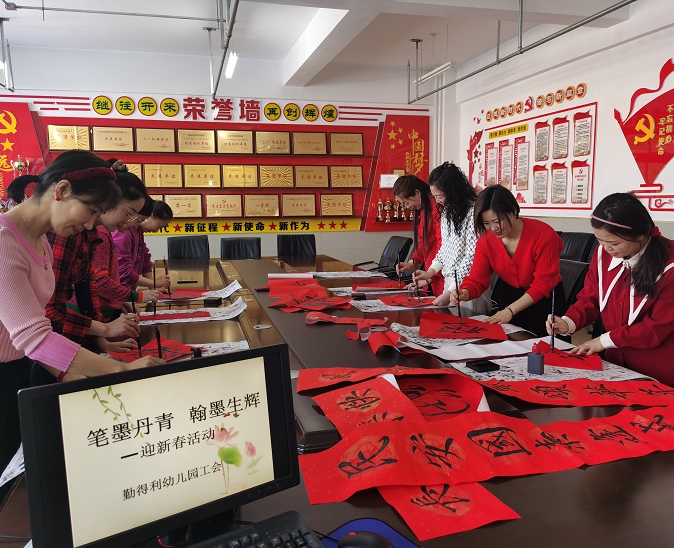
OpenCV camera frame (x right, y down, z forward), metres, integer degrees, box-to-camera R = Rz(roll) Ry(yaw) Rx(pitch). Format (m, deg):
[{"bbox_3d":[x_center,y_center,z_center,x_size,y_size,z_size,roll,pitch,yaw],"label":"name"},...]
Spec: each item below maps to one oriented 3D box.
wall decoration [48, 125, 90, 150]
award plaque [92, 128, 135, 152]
[{"bbox_3d":[-3.906,-1.978,8.323,0.565,0.360,0.030,-2,8,-14],"label":"wall decoration"},{"bbox_3d":[-3.324,-1.994,8.471,0.565,0.360,0.030,-2,8,-14],"label":"award plaque"}]

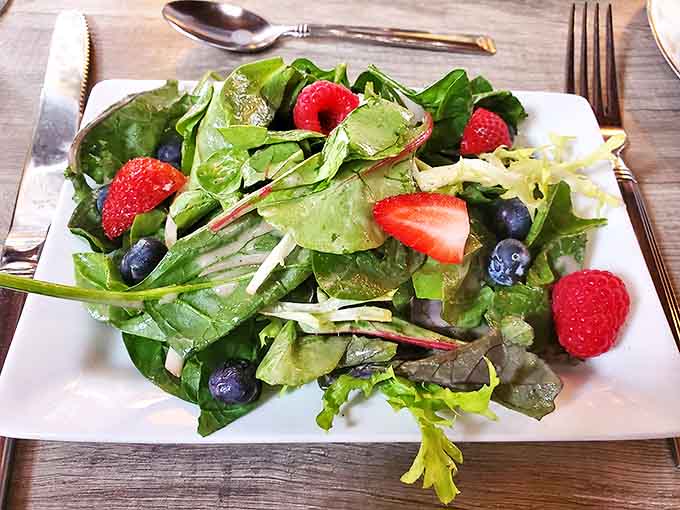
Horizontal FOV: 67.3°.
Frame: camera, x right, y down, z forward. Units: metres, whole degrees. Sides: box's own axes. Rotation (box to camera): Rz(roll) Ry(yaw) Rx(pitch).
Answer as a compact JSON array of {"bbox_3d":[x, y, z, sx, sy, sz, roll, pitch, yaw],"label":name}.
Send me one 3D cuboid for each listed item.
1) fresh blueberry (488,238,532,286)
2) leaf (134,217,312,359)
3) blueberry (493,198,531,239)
[{"bbox_3d":[0.056,0.002,0.168,0.014,0.013,0.014,0,68,0],"label":"fresh blueberry"},{"bbox_3d":[-0.040,0.008,0.168,0.065,0.012,0.040,-23,63,-5],"label":"leaf"},{"bbox_3d":[0.071,-0.015,0.210,0.016,0.016,0.016,0,61,0],"label":"blueberry"}]

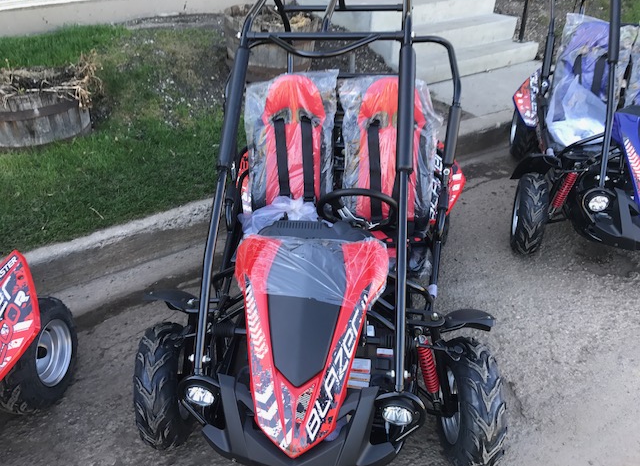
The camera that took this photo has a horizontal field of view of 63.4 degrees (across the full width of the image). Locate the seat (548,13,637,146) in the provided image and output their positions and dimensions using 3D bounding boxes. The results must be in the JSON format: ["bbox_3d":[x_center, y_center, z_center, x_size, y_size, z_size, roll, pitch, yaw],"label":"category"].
[{"bbox_3d":[1.572,-0.882,3.023,0.383,0.684,0.453,7,33,14],"label":"seat"}]

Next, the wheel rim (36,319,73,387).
[{"bbox_3d":[-1.016,0.450,1.868,0.248,0.248,0.150,22,32,33],"label":"wheel rim"}]

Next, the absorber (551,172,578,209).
[{"bbox_3d":[1.189,-0.204,2.515,0.046,0.222,0.046,18,30,6],"label":"absorber"}]

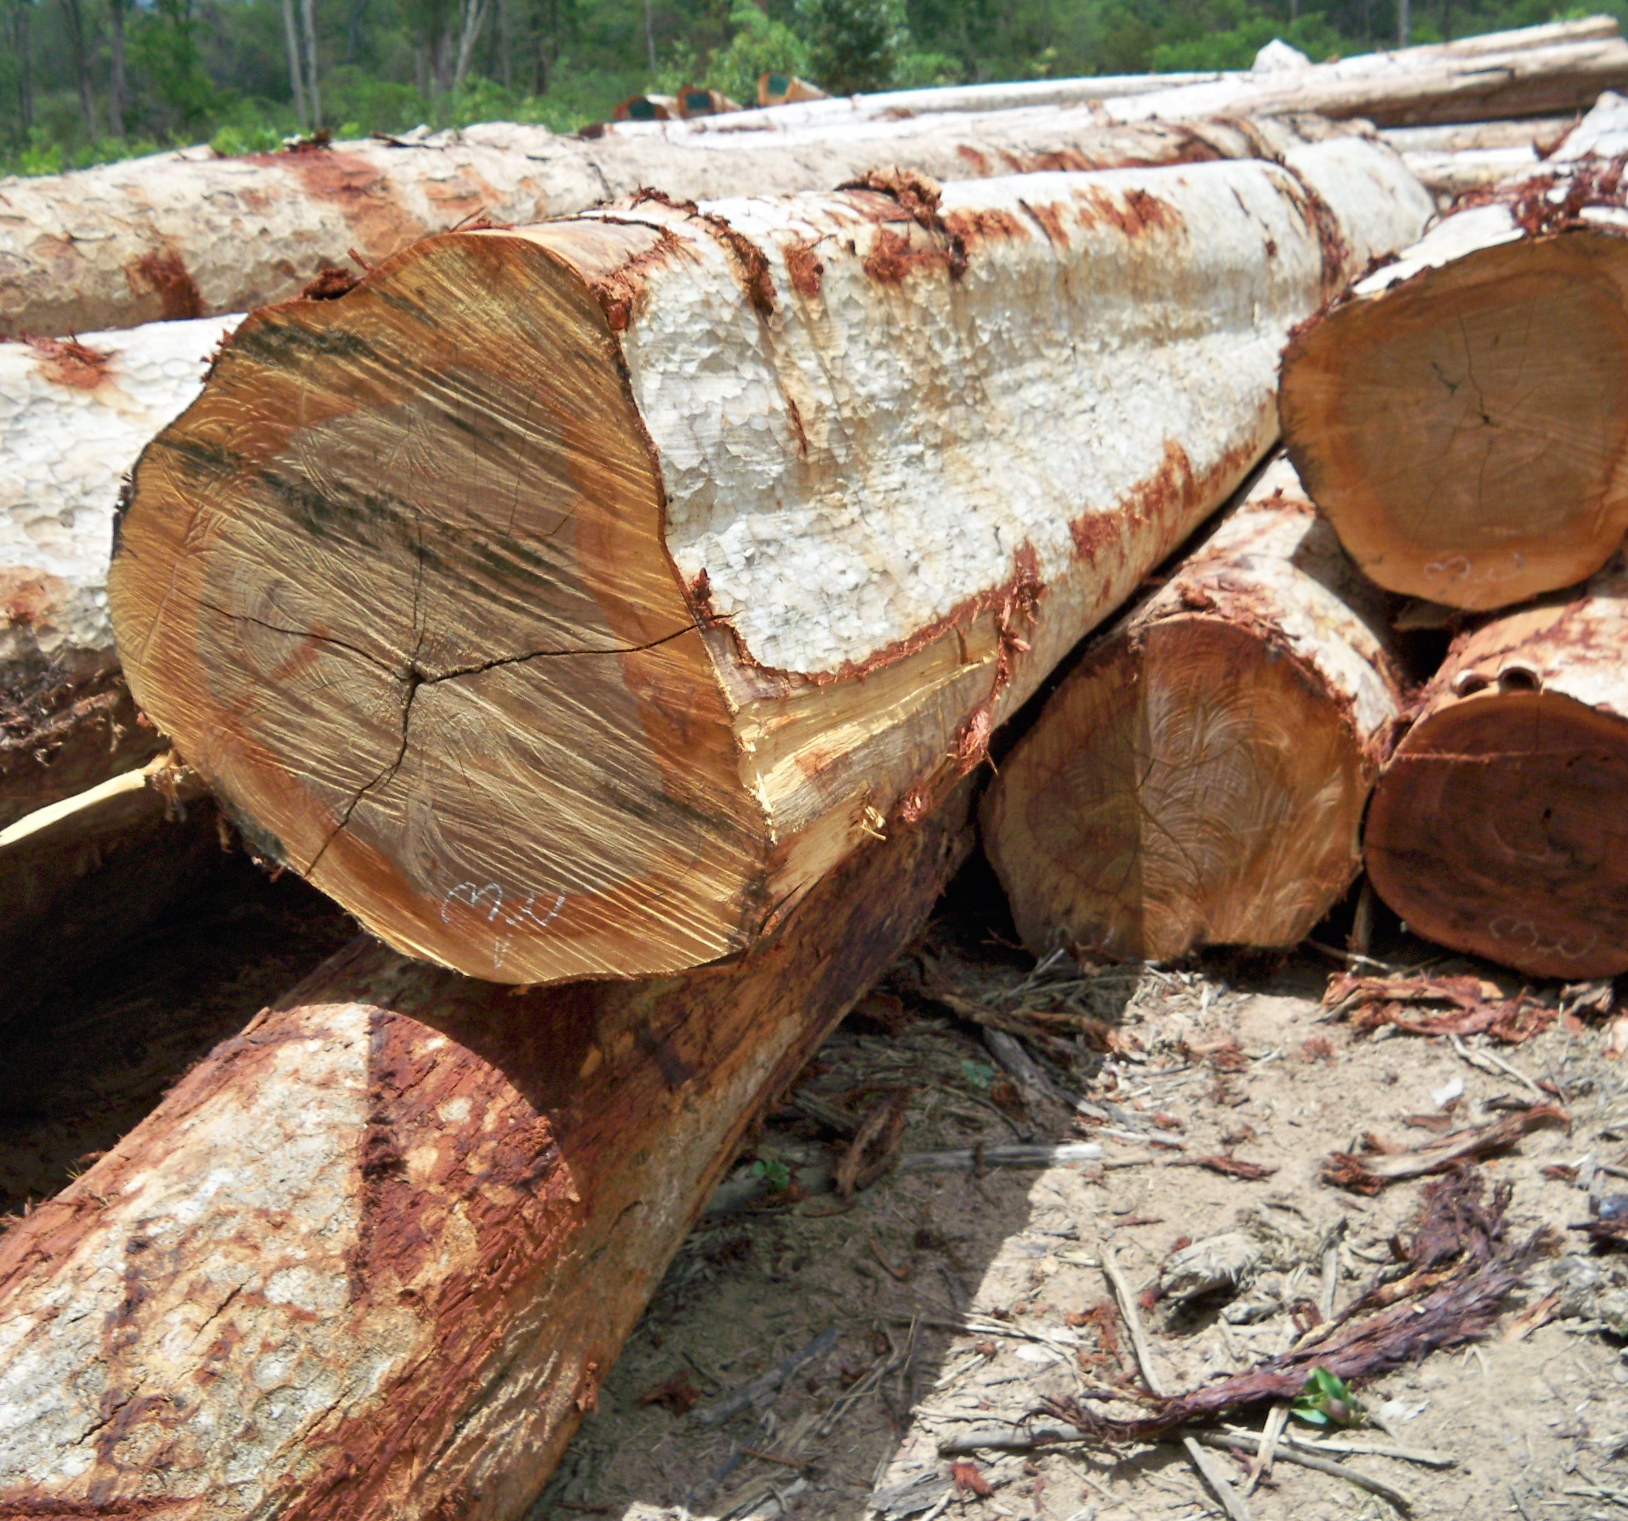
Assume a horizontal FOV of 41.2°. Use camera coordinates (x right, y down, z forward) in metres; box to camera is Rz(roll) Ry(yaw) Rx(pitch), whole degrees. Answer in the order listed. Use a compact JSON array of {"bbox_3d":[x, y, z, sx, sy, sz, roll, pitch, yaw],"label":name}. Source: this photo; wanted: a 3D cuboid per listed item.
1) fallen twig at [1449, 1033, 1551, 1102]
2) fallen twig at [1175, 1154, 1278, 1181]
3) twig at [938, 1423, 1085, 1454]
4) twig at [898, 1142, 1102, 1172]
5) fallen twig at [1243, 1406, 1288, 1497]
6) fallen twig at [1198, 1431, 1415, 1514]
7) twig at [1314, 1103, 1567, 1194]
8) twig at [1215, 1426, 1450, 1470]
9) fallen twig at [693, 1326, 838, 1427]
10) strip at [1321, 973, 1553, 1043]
[{"bbox_3d":[1.018,0.456,3.228,0.025,0.014,0.236,-8,18,-18],"label":"fallen twig"},{"bbox_3d":[0.564,0.554,2.967,0.136,0.014,0.022,5,18,24],"label":"fallen twig"},{"bbox_3d":[0.218,0.743,2.381,0.161,0.020,0.022,-4,17,-5],"label":"twig"},{"bbox_3d":[0.258,0.549,3.016,0.282,0.020,0.024,-3,17,-3],"label":"twig"},{"bbox_3d":[0.490,0.745,2.345,0.022,0.015,0.159,5,18,23],"label":"fallen twig"},{"bbox_3d":[0.521,0.755,2.308,0.239,0.015,0.030,10,21,35],"label":"fallen twig"},{"bbox_3d":[0.869,0.528,2.976,0.396,0.035,0.055,-9,18,-20],"label":"twig"},{"bbox_3d":[0.564,0.743,2.348,0.246,0.012,0.016,3,18,17],"label":"twig"},{"bbox_3d":[-0.051,0.712,2.524,0.022,0.018,0.232,13,23,41],"label":"fallen twig"},{"bbox_3d":[0.971,0.389,3.385,0.343,0.055,0.090,3,18,19],"label":"strip"}]

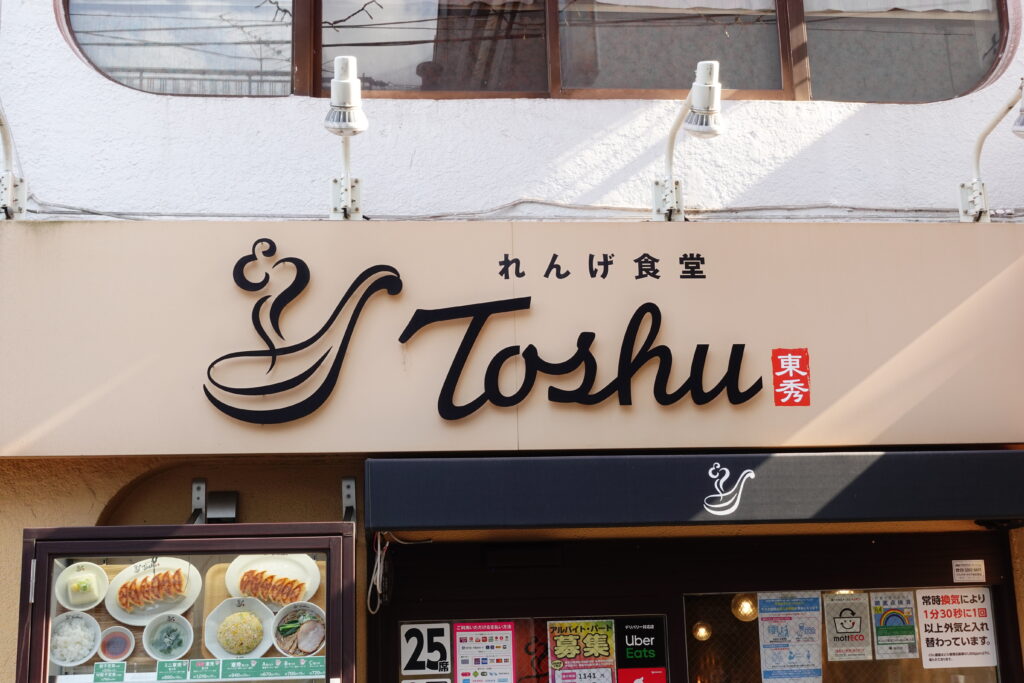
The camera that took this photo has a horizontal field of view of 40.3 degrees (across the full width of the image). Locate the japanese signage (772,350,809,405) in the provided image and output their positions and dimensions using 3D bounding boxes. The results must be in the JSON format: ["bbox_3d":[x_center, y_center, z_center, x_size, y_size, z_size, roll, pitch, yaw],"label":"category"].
[{"bbox_3d":[0.872,0.113,4.341,0.111,0.182,0.015,0,-13,-5],"label":"japanese signage"}]

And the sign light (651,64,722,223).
[{"bbox_3d":[0.545,-0.613,4.303,0.130,0.343,0.550,0,-13,-5],"label":"sign light"}]

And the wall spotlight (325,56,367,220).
[{"bbox_3d":[-0.496,-0.610,4.217,0.131,0.344,0.550,0,-13,-5],"label":"wall spotlight"}]

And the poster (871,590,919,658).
[{"bbox_3d":[1.229,0.911,4.474,0.143,0.210,0.010,0,-12,-5],"label":"poster"}]

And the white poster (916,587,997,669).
[{"bbox_3d":[1.425,0.916,4.457,0.242,0.245,0.010,0,-13,-5],"label":"white poster"}]

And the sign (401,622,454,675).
[{"bbox_3d":[-0.266,0.952,4.309,0.151,0.152,0.010,0,-13,-5],"label":"sign"}]

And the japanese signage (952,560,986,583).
[{"bbox_3d":[1.482,0.745,4.513,0.108,0.071,0.010,0,-12,-5],"label":"japanese signage"}]

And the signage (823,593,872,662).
[{"bbox_3d":[1.076,0.914,4.459,0.146,0.209,0.010,0,-12,-5],"label":"signage"}]

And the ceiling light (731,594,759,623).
[{"bbox_3d":[0.957,1.069,5.703,0.118,0.155,0.118,0,-13,-5],"label":"ceiling light"}]

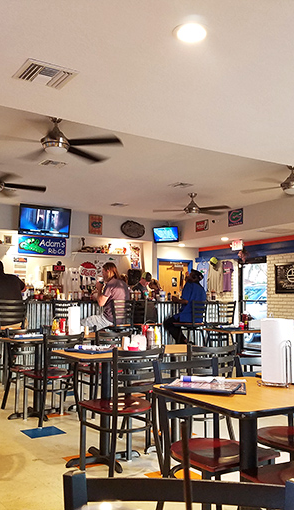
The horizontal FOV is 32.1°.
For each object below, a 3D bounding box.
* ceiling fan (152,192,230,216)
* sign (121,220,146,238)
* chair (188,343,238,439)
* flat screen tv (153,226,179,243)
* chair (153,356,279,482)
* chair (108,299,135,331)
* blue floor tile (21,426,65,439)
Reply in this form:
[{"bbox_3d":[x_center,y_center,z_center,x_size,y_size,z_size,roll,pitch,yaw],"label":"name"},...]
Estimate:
[{"bbox_3d":[0.751,-0.799,8.267,1.310,0.380,1.310,-1,-5,5],"label":"ceiling fan"},{"bbox_3d":[-0.287,-0.550,11.117,0.626,0.381,0.030,3,-6,-33],"label":"sign"},{"bbox_3d":[0.365,1.050,3.694,0.440,0.830,0.470,3,-6,-31],"label":"chair"},{"bbox_3d":[0.399,-0.411,10.450,0.550,0.330,0.070,-1,7,12],"label":"flat screen tv"},{"bbox_3d":[0.293,0.918,2.360,0.430,0.850,0.530,3,-6,-33],"label":"chair"},{"bbox_3d":[-0.463,1.248,7.589,0.440,1.120,0.470,4,-7,-42],"label":"chair"},{"bbox_3d":[-0.895,1.524,4.396,0.305,0.008,0.305,3,-6,-33],"label":"blue floor tile"}]

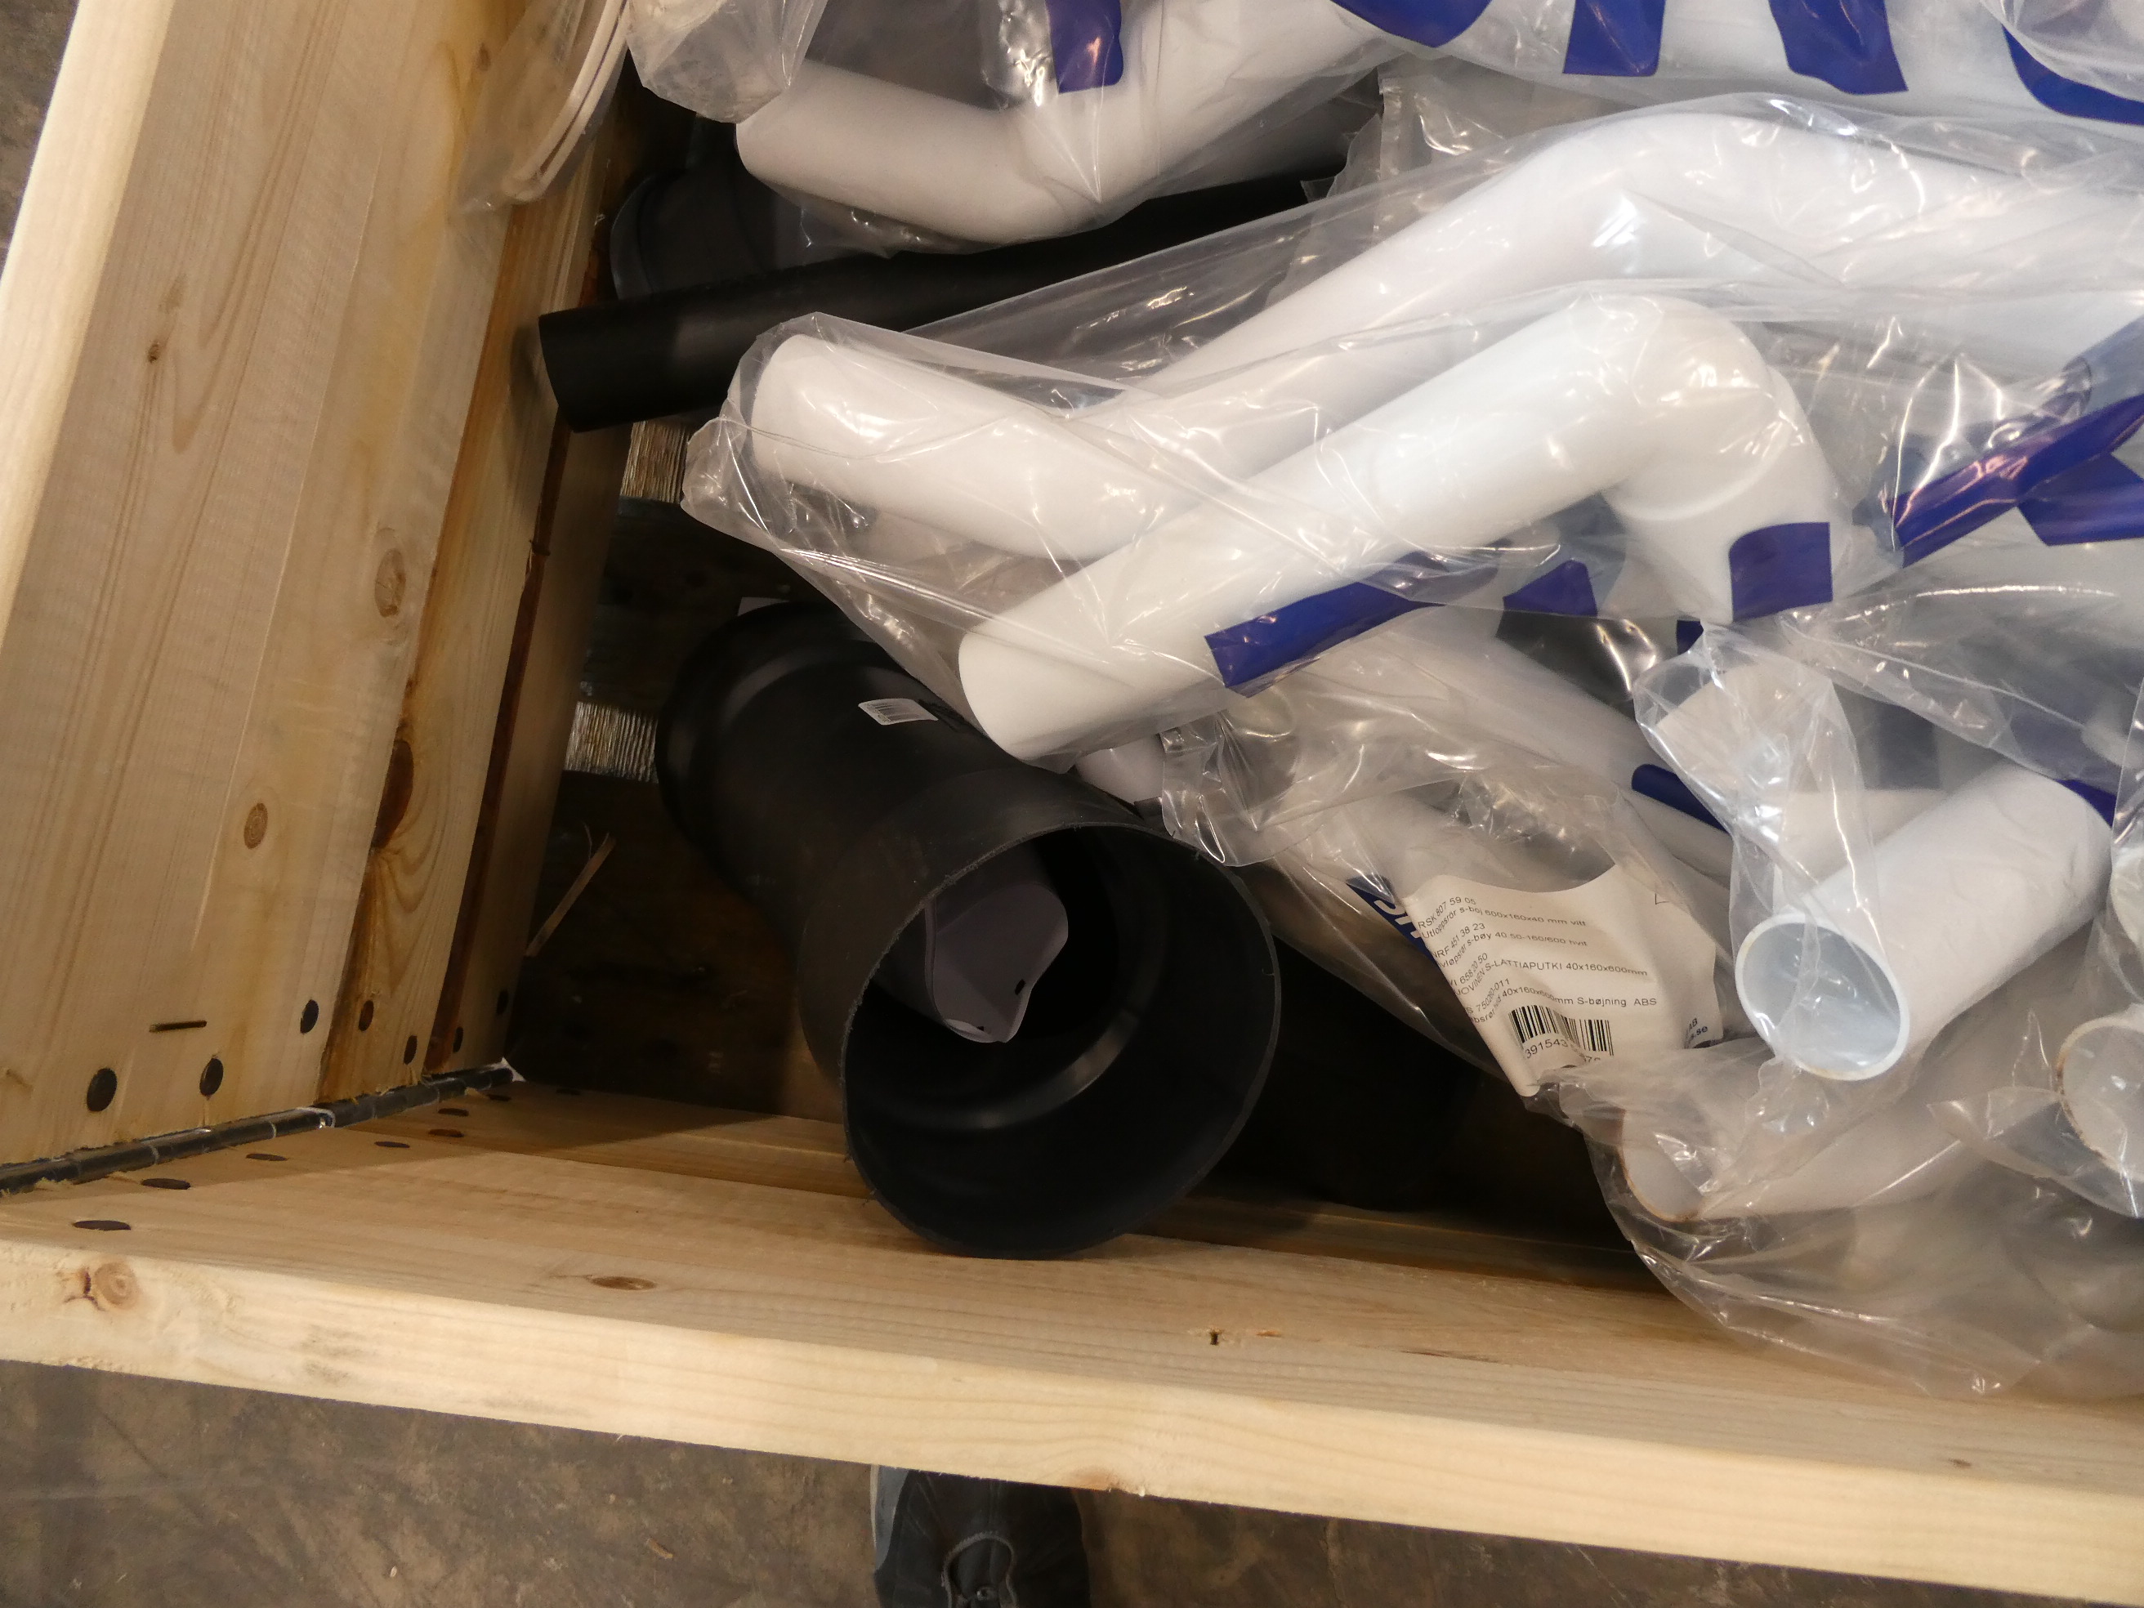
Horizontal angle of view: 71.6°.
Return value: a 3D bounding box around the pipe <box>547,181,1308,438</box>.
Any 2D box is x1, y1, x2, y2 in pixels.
[{"bbox_3d":[-0.007,-0.187,0.531,0.350,0.041,0.041,-13,91,-5],"label":"pipe"}]

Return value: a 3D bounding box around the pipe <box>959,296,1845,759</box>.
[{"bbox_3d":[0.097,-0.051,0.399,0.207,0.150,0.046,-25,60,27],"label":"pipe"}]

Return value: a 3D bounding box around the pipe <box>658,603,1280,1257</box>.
[{"bbox_3d":[-0.059,0.018,0.520,0.125,0.303,0.125,0,108,-24],"label":"pipe"}]

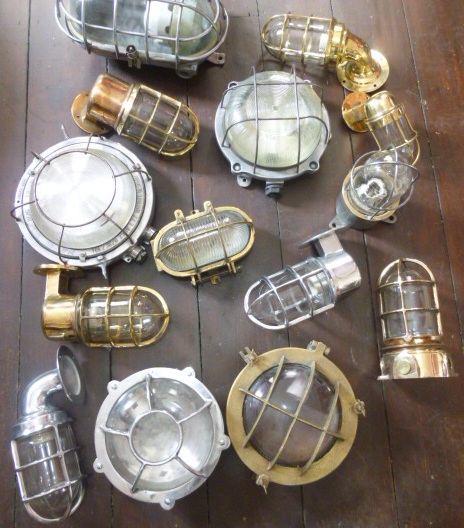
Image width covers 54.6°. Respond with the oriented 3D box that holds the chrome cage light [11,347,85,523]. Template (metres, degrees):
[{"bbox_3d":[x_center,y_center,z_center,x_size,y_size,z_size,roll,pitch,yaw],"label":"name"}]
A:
[{"bbox_3d":[-0.364,0.335,0.881,0.140,0.125,0.325,-12,78,-4],"label":"chrome cage light"}]

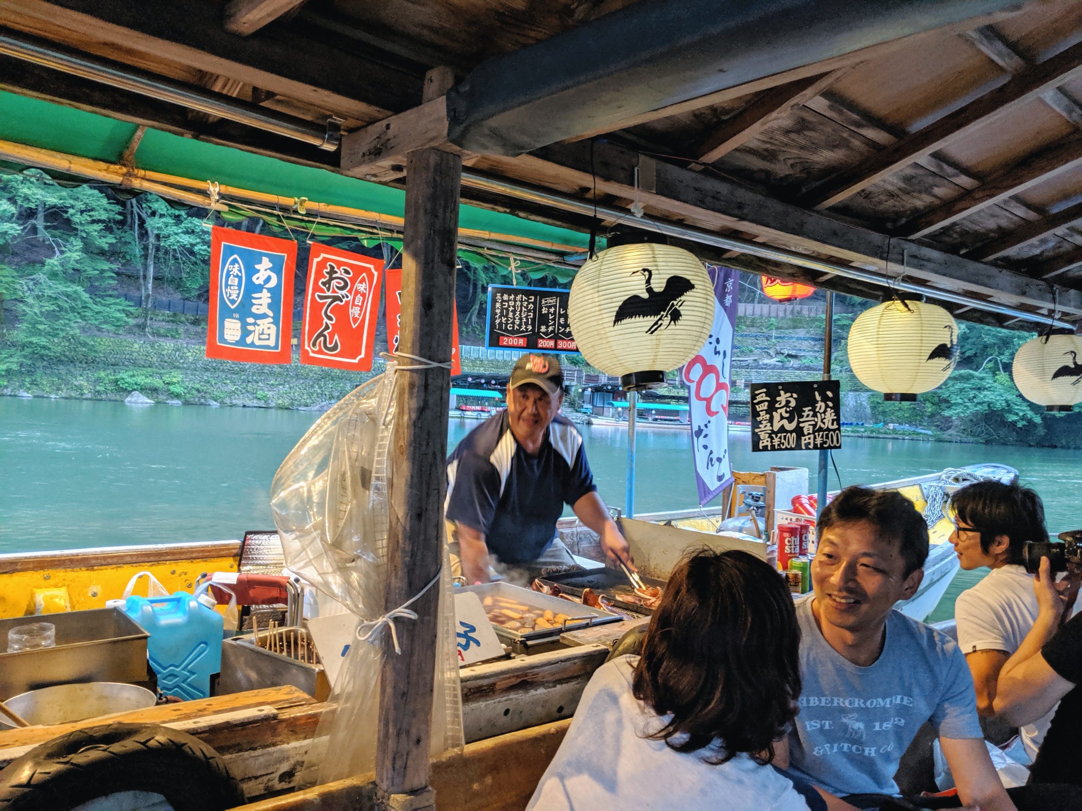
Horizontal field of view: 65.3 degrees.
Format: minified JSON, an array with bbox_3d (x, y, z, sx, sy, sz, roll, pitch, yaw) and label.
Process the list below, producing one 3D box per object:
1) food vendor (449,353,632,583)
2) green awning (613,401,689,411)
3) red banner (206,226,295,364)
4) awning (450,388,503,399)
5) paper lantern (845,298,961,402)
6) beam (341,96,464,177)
[{"bbox_3d":[-0.030,0.500,2.800,0.620,1.360,0.720,3,0,-16],"label":"food vendor"},{"bbox_3d":[9.365,0.102,68.000,7.200,0.620,2.000,3,0,0],"label":"green awning"},{"bbox_3d":[-1.230,-0.460,3.600,0.375,0.560,0.030,3,0,-39],"label":"red banner"},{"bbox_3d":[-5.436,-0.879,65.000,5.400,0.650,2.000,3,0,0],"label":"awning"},{"bbox_3d":[1.260,-0.202,2.950,0.355,0.370,0.355,3,0,-27],"label":"paper lantern"},{"bbox_3d":[-0.289,-0.564,1.797,0.080,0.085,0.450,3,3,-39],"label":"beam"}]

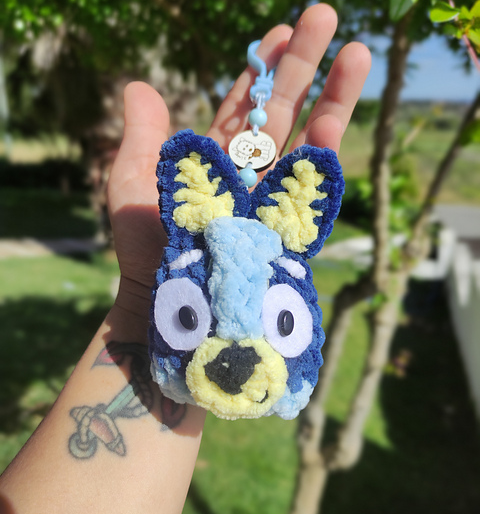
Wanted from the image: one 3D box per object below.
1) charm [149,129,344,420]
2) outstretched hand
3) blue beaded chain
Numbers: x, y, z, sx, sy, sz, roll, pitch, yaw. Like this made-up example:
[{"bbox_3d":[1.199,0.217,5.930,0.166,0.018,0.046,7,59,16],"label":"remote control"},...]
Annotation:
[{"bbox_3d":[0.004,0.004,0.198,0.080,0.117,0.045,3,-7,2],"label":"charm"},{"bbox_3d":[-0.006,-0.046,0.224,0.110,0.166,0.060,21,-12,2],"label":"outstretched hand"},{"bbox_3d":[0.006,-0.066,0.215,0.019,0.076,0.013,6,-19,2],"label":"blue beaded chain"}]

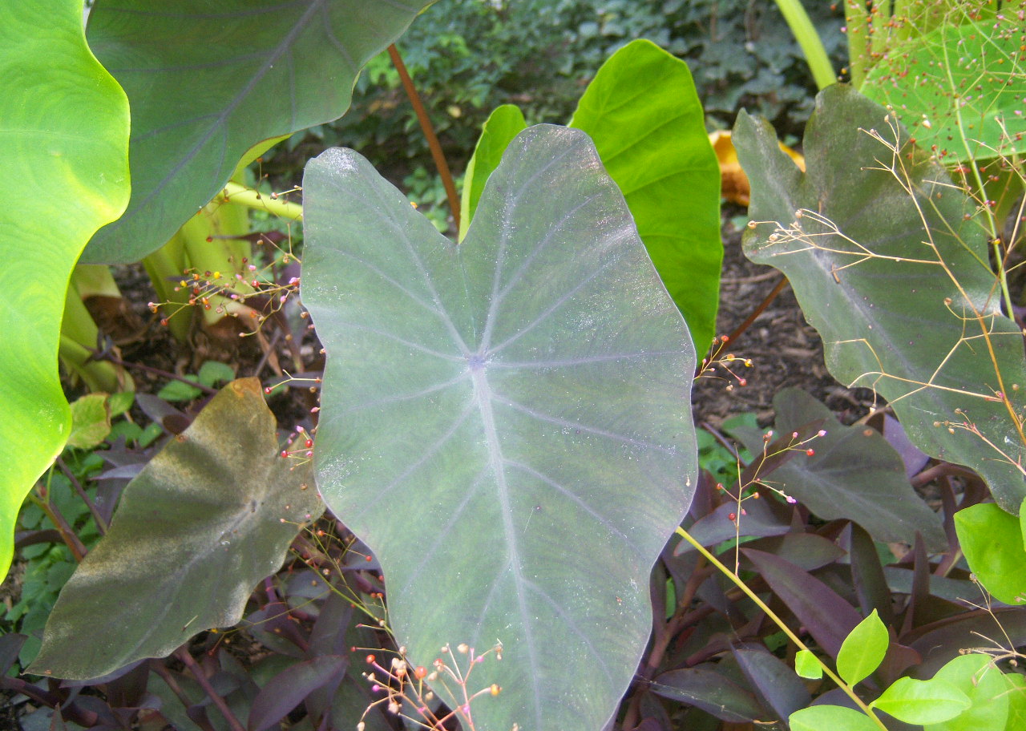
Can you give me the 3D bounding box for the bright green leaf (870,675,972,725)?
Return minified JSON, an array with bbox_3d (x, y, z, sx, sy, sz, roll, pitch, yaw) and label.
[{"bbox_3d":[0.223,0.183,0.583,0.062,0.010,0.027,1,59,-14],"label":"bright green leaf"}]

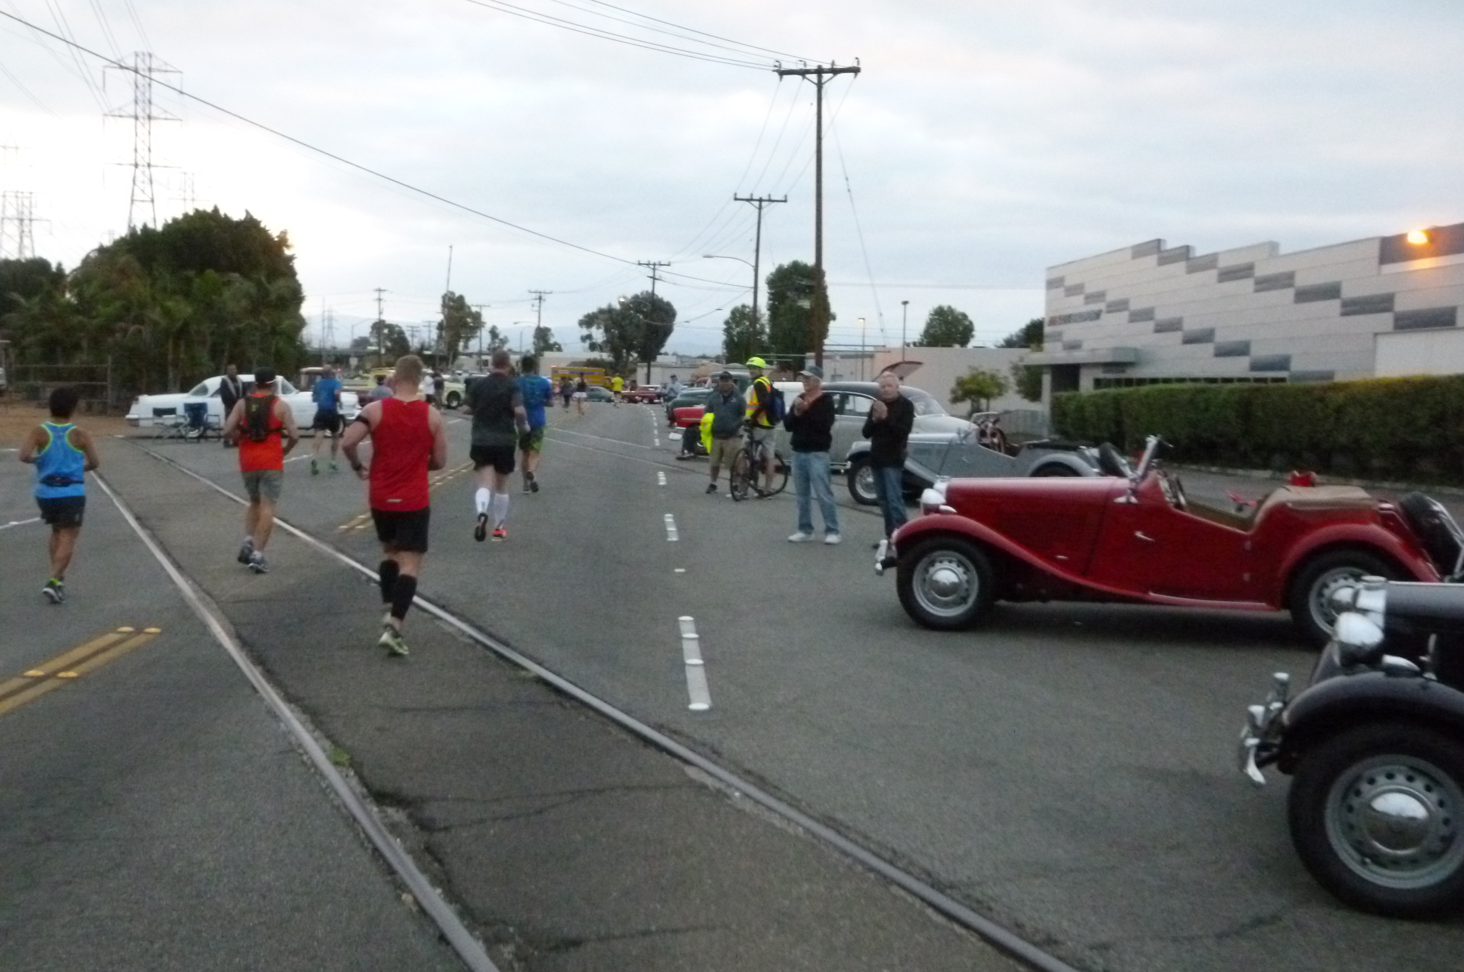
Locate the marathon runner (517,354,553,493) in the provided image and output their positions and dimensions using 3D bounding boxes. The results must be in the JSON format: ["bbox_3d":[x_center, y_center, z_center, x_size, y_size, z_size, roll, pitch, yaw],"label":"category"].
[{"bbox_3d":[-2.650,-0.825,19.200,0.540,1.830,0.580,1,4,-3],"label":"marathon runner"}]

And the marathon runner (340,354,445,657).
[{"bbox_3d":[-2.021,0.113,8.600,0.620,1.790,0.580,1,4,-1],"label":"marathon runner"}]

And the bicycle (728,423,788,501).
[{"bbox_3d":[0.360,-0.320,19.200,0.600,1.040,1.720,3,5,28],"label":"bicycle"}]

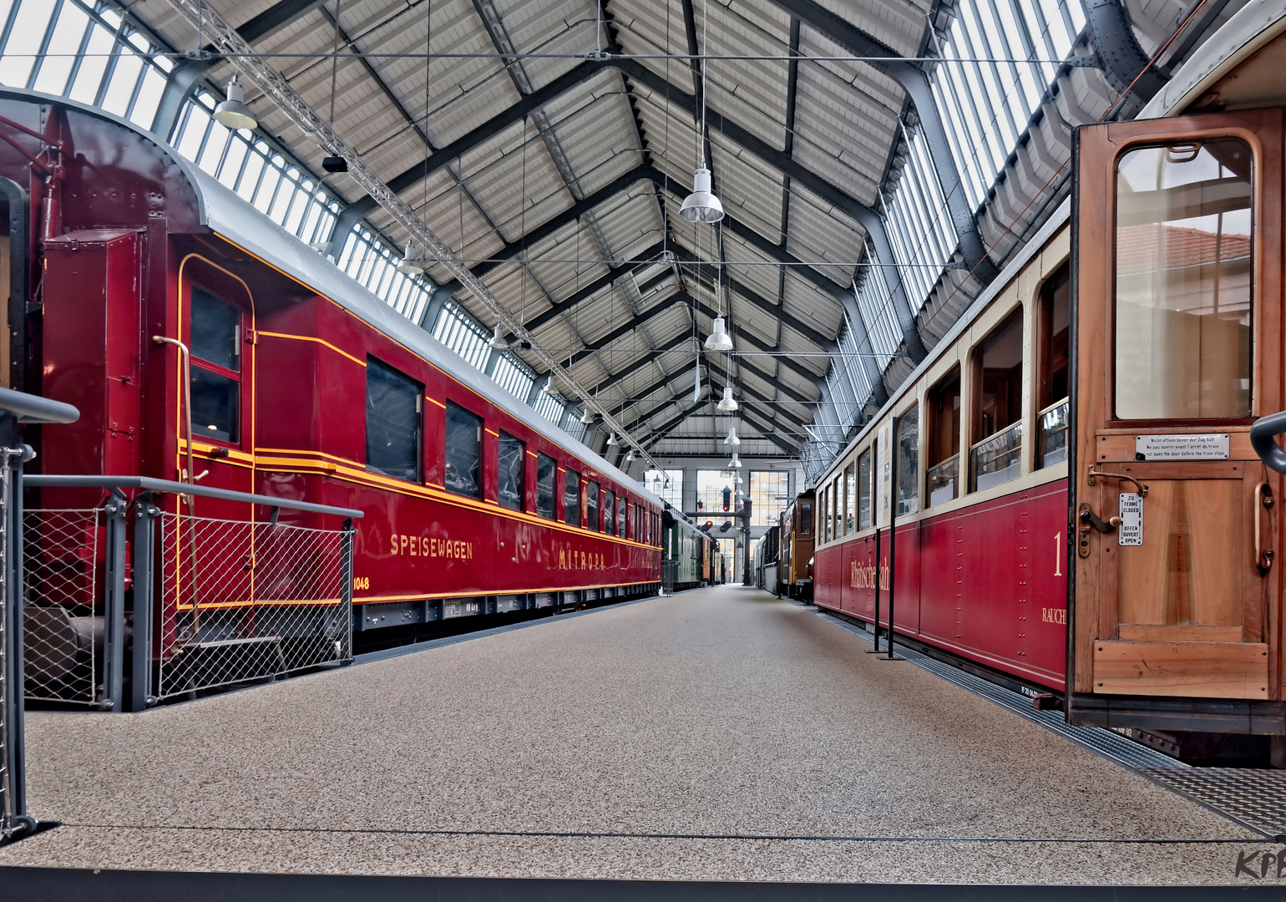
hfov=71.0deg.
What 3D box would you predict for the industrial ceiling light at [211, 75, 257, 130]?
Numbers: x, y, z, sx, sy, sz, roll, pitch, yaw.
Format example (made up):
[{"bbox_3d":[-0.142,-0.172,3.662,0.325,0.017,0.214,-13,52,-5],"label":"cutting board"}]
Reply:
[{"bbox_3d":[-5.199,-4.456,11.500,0.490,0.560,0.490,-1,-6,7],"label":"industrial ceiling light"}]

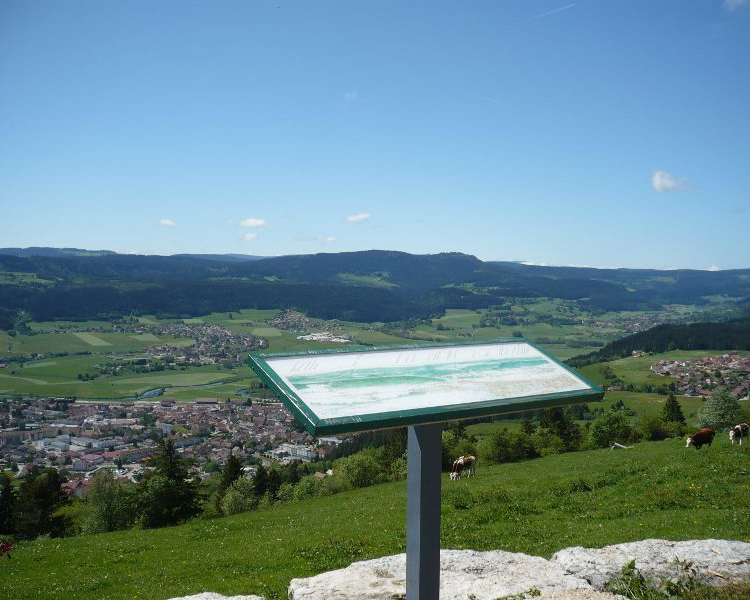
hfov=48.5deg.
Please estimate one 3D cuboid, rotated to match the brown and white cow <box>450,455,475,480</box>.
[{"bbox_3d":[5.364,10.286,51.000,0.700,1.420,2.100,2,3,33],"label":"brown and white cow"}]

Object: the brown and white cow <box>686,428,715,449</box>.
[{"bbox_3d":[21.517,9.209,55.000,2.150,1.400,0.720,-1,3,-28],"label":"brown and white cow"}]

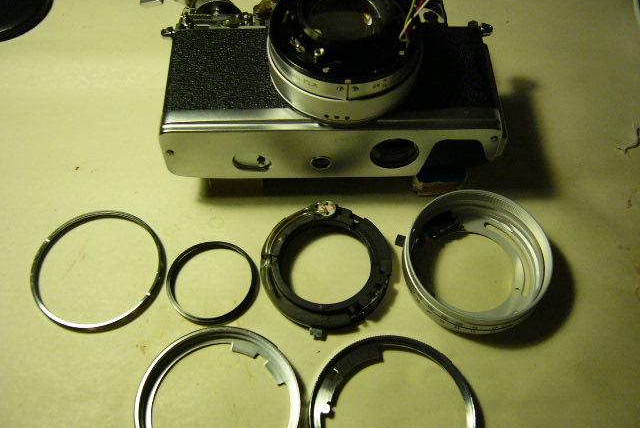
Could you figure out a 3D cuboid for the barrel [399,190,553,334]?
[{"bbox_3d":[0.066,0.020,0.277,0.061,0.019,0.060,-2,60,0],"label":"barrel"}]

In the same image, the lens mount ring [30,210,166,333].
[{"bbox_3d":[-0.098,0.025,0.287,0.057,0.005,0.057,-2,60,0],"label":"lens mount ring"}]

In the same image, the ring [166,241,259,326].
[{"bbox_3d":[-0.047,0.030,0.283,0.039,0.004,0.039,-1,60,1],"label":"ring"}]

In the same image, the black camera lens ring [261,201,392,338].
[{"bbox_3d":[0.003,0.023,0.268,0.054,0.007,0.057,0,60,0],"label":"black camera lens ring"}]

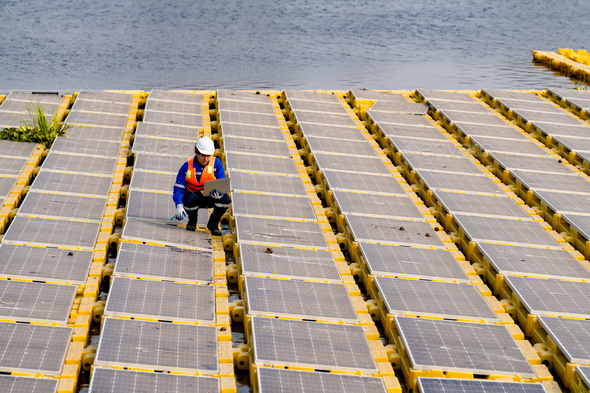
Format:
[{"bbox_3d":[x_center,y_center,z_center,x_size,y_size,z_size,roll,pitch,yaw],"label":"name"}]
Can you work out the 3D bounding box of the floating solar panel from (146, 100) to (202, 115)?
[{"bbox_3d":[-2.165,-1.573,41.711,0.993,0.040,1.963,5,7,-3],"label":"floating solar panel"}]

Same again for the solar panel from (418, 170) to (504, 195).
[{"bbox_3d":[2.193,-0.165,30.865,0.993,0.040,1.963,5,7,-3],"label":"solar panel"}]

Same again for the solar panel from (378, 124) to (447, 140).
[{"bbox_3d":[1.873,-1.031,37.555,0.992,0.042,1.956,5,7,-3],"label":"solar panel"}]

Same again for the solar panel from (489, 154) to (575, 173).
[{"bbox_3d":[3.370,-0.452,33.073,0.993,0.040,1.963,5,7,-3],"label":"solar panel"}]

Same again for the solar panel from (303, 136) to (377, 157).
[{"bbox_3d":[0.713,-0.727,35.099,0.992,0.040,1.956,5,7,-3],"label":"solar panel"}]

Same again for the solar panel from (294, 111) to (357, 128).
[{"bbox_3d":[0.502,-1.310,39.734,0.992,0.042,1.956,5,7,-3],"label":"solar panel"}]

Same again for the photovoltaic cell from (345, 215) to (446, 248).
[{"bbox_3d":[1.119,0.403,26.449,0.993,0.040,1.963,5,7,-3],"label":"photovoltaic cell"}]

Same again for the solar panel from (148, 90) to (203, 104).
[{"bbox_3d":[-2.248,-1.876,44.085,0.992,0.042,1.956,5,7,-3],"label":"solar panel"}]

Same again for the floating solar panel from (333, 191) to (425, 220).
[{"bbox_3d":[1.012,0.124,28.533,0.992,0.040,1.956,5,7,-3],"label":"floating solar panel"}]

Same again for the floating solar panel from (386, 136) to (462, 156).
[{"bbox_3d":[1.996,-0.740,35.260,0.993,0.040,1.963,5,7,-3],"label":"floating solar panel"}]

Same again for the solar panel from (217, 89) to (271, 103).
[{"bbox_3d":[-0.963,-1.878,44.111,0.992,0.042,1.956,5,7,-3],"label":"solar panel"}]

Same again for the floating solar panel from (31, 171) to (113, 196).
[{"bbox_3d":[-2.932,-0.147,30.731,0.993,0.040,1.963,5,7,-3],"label":"floating solar panel"}]

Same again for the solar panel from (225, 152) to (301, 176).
[{"bbox_3d":[-0.480,-0.448,33.032,0.992,0.042,1.956,5,7,-3],"label":"solar panel"}]

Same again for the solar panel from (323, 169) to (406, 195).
[{"bbox_3d":[0.912,-0.160,30.722,0.992,0.040,1.956,5,7,-3],"label":"solar panel"}]

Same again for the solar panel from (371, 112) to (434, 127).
[{"bbox_3d":[1.789,-1.297,39.535,0.992,0.040,1.956,5,7,-3],"label":"solar panel"}]

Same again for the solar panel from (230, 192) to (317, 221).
[{"bbox_3d":[-0.272,0.137,28.536,0.993,0.040,1.963,5,7,-3],"label":"solar panel"}]

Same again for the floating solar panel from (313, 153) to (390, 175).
[{"bbox_3d":[0.801,-0.446,33.042,0.993,0.040,1.963,5,7,-3],"label":"floating solar panel"}]

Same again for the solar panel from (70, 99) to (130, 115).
[{"bbox_3d":[-3.416,-1.571,41.492,0.992,0.040,1.956,5,7,-3],"label":"solar panel"}]

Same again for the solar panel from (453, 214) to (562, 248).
[{"bbox_3d":[2.388,0.405,26.402,0.992,0.040,1.956,5,7,-3],"label":"solar panel"}]

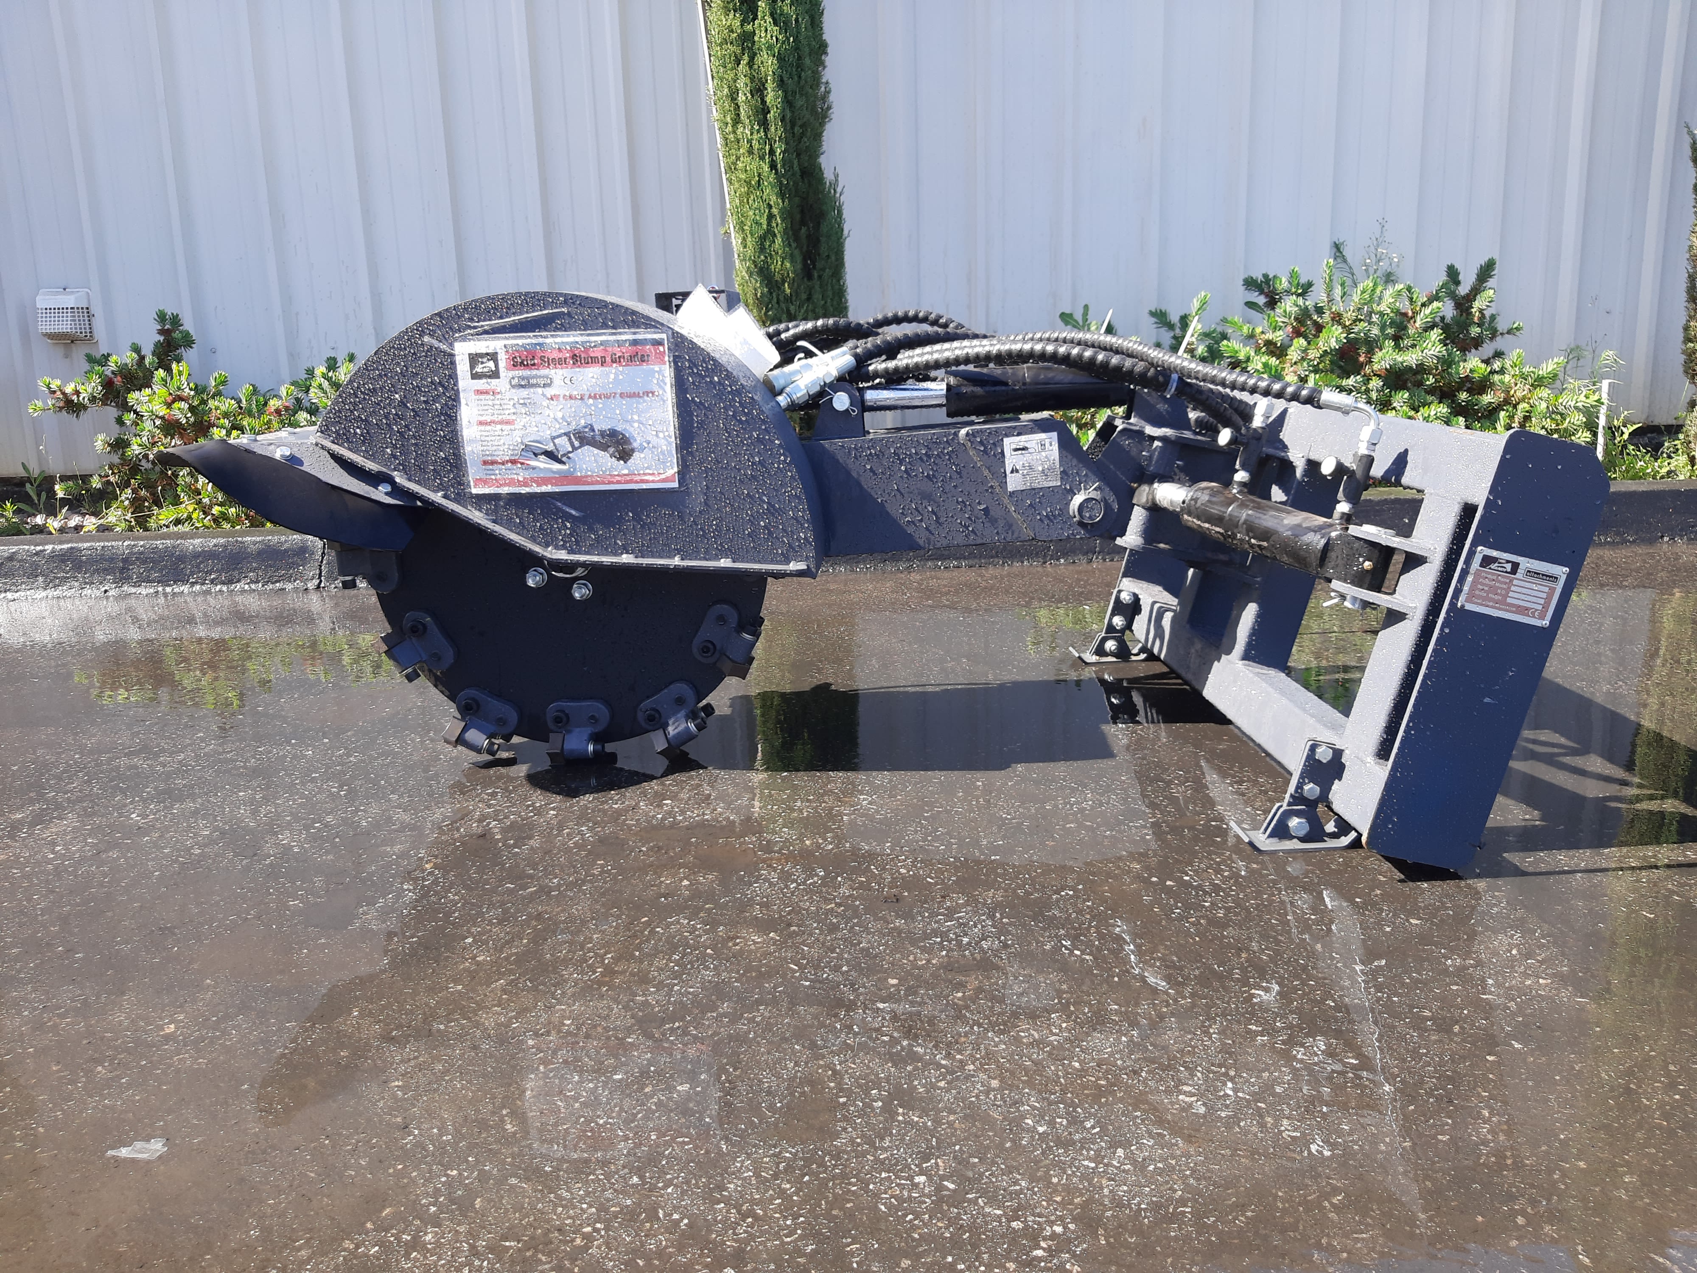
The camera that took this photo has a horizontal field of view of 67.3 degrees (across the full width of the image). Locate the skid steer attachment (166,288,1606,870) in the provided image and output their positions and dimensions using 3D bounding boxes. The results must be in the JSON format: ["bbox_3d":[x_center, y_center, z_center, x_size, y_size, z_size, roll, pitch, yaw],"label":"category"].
[{"bbox_3d":[-0.074,-0.175,2.000,1.810,0.730,1.200,-2,12,0],"label":"skid steer attachment"}]

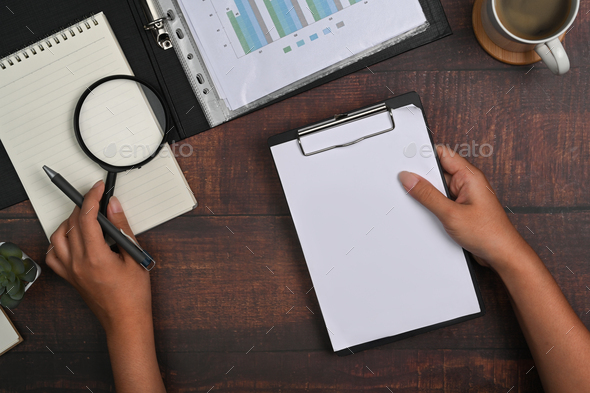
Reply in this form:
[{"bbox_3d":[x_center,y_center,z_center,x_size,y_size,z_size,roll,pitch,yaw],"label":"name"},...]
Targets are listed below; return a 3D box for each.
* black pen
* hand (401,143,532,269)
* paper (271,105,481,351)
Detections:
[{"bbox_3d":[-0.185,0.020,1.004,0.145,0.012,0.013,42,94,7],"label":"black pen"},{"bbox_3d":[0.164,0.011,1.010,0.075,0.065,0.147,-41,89,4],"label":"hand"},{"bbox_3d":[0.078,0.032,1.022,0.148,0.004,0.210,-16,97,7],"label":"paper"}]

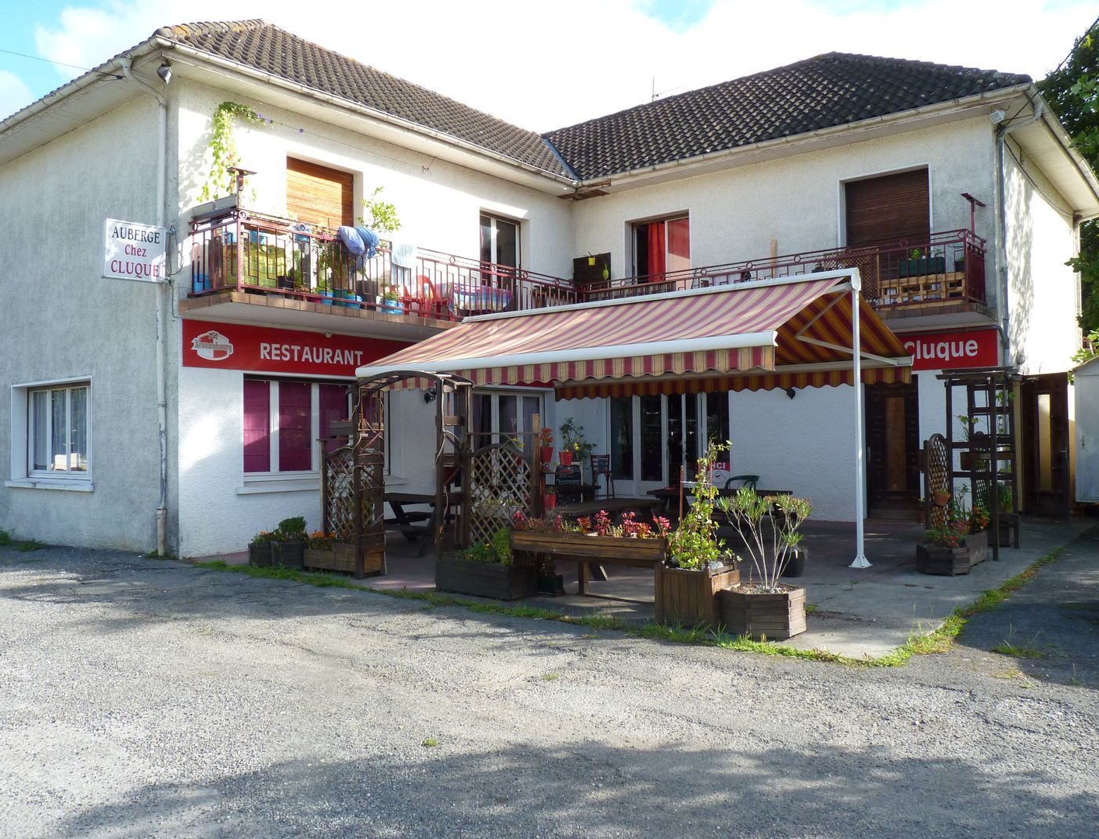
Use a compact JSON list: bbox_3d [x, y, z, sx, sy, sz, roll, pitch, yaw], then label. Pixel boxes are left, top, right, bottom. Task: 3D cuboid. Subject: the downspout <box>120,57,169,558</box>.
[{"bbox_3d":[-4.942,-1.333,10.626,0.110,6.080,0.590,-1,-1,39],"label":"downspout"}]

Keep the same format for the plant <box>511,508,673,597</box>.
[{"bbox_3d":[0.429,1.237,8.060,1.620,0.780,0.440,-1,-1,39],"label":"plant"}]

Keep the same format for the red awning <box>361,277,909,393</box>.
[{"bbox_3d":[0.903,-0.922,10.896,5.896,1.132,3.491,-2,-2,37],"label":"red awning"}]

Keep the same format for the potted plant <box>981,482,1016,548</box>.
[{"bbox_3d":[5.897,1.218,11.446,0.420,0.830,0.420,-1,-1,39],"label":"potted plant"}]

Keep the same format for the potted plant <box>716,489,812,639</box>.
[{"bbox_3d":[1.550,1.016,6.303,0.660,1.022,0.570,-1,-1,11],"label":"potted plant"}]

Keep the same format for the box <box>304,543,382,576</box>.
[{"bbox_3d":[-2.290,1.546,9.815,0.930,0.330,0.370,-1,-1,36],"label":"box"}]

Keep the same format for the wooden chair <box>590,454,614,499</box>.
[{"bbox_3d":[0.935,1.147,15.425,0.420,1.042,0.440,-1,-1,14],"label":"wooden chair"}]

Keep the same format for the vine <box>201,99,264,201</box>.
[{"bbox_3d":[-4.146,-3.382,11.367,0.420,1.400,0.800,-1,-1,39],"label":"vine"}]

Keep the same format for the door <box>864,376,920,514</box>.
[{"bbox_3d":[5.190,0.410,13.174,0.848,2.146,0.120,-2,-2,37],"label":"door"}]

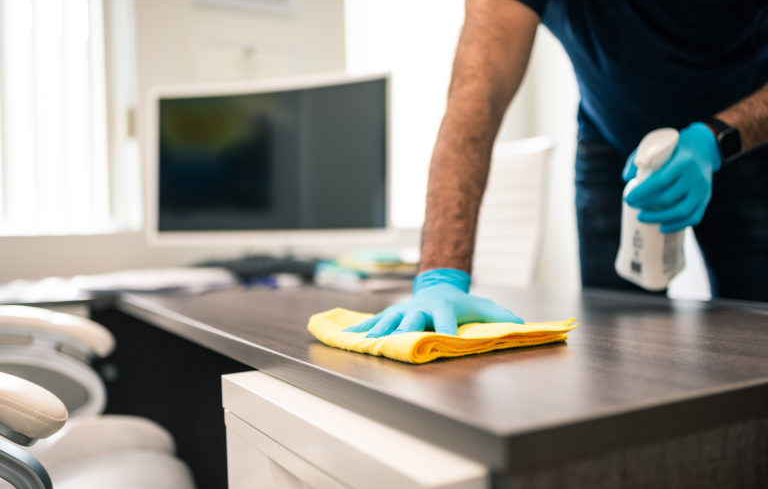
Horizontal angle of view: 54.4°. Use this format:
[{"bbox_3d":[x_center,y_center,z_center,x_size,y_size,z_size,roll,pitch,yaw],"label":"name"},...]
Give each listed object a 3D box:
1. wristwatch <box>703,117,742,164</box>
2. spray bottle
[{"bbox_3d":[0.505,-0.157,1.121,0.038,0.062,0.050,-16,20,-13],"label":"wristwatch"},{"bbox_3d":[0.390,-0.054,1.090,0.080,0.225,0.072,-30,36,-28],"label":"spray bottle"}]

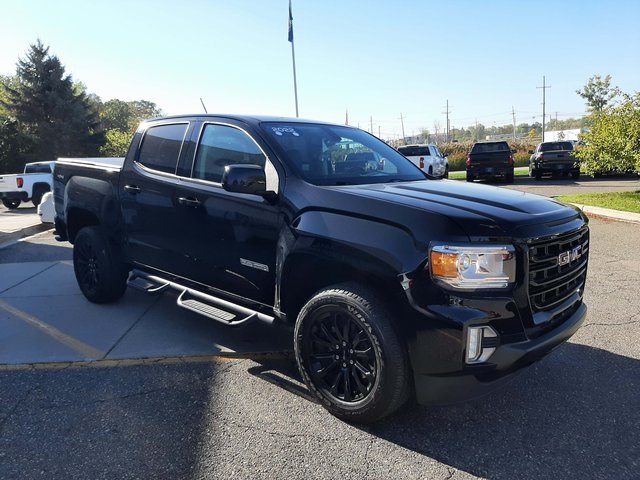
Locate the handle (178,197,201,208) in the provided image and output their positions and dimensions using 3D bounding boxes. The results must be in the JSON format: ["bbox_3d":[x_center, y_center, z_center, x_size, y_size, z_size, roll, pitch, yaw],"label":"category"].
[{"bbox_3d":[-0.931,-0.268,3.430,0.240,0.050,0.060,8,12,41],"label":"handle"}]

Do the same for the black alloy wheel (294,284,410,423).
[{"bbox_3d":[0.177,0.623,2.680,0.770,0.770,0.260,9,13,42],"label":"black alloy wheel"}]

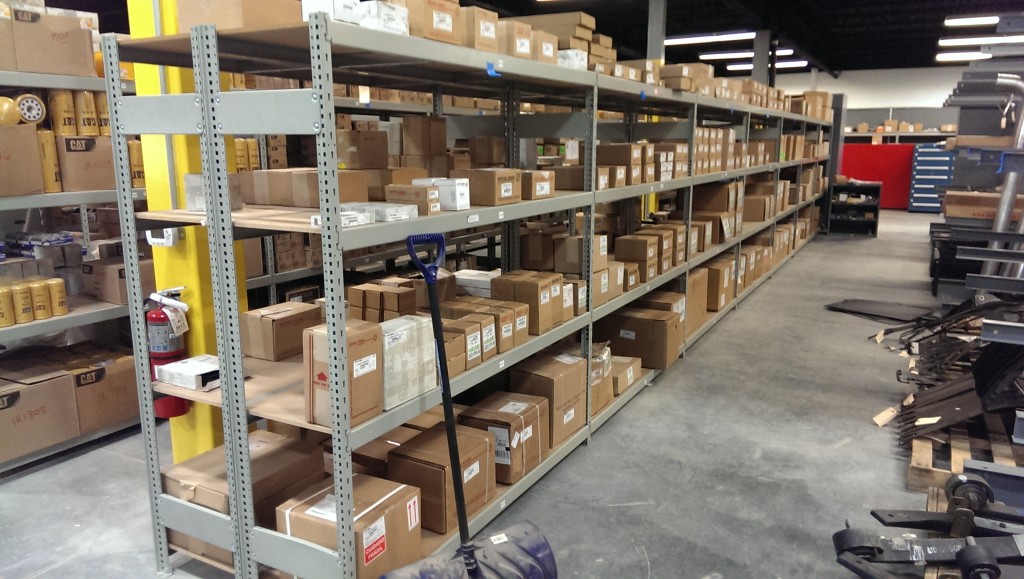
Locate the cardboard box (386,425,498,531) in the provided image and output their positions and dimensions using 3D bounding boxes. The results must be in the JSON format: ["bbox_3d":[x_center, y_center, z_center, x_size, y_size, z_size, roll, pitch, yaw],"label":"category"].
[{"bbox_3d":[-0.273,0.750,3.091,0.262,0.270,0.384,6,12,27],"label":"cardboard box"}]

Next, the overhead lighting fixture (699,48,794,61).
[{"bbox_3d":[6.414,-6.406,20.777,2.440,0.100,0.160,6,12,28],"label":"overhead lighting fixture"}]

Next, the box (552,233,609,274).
[{"bbox_3d":[0.367,-0.190,4.039,0.236,0.177,0.166,5,12,27],"label":"box"}]

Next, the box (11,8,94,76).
[{"bbox_3d":[-2.394,-1.218,3.823,0.330,0.285,0.385,6,12,27],"label":"box"}]

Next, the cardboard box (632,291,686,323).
[{"bbox_3d":[0.988,0.232,5.469,0.420,0.368,0.346,6,12,27],"label":"cardboard box"}]

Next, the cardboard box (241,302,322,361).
[{"bbox_3d":[-0.942,0.171,3.137,0.187,0.173,0.254,6,13,31],"label":"cardboard box"}]

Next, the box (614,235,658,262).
[{"bbox_3d":[0.781,-0.261,4.765,0.207,0.128,0.204,6,12,28],"label":"box"}]

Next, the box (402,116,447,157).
[{"bbox_3d":[-0.412,-0.724,3.605,0.140,0.178,0.155,6,12,27],"label":"box"}]

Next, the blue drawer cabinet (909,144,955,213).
[{"bbox_3d":[9.519,-2.525,17.272,0.775,1.506,0.700,6,12,27],"label":"blue drawer cabinet"}]

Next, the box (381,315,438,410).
[{"bbox_3d":[-0.386,0.239,2.556,0.113,0.248,0.273,6,12,29],"label":"box"}]

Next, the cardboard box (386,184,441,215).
[{"bbox_3d":[-0.344,-0.310,2.640,0.177,0.095,0.071,6,12,27],"label":"cardboard box"}]

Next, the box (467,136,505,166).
[{"bbox_3d":[-0.116,-0.668,3.670,0.130,0.125,0.107,6,12,28],"label":"box"}]

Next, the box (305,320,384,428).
[{"bbox_3d":[-0.515,0.259,2.355,0.147,0.286,0.190,6,13,29],"label":"box"}]

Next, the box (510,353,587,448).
[{"bbox_3d":[0.190,0.552,3.871,0.251,0.360,0.352,7,13,32],"label":"box"}]

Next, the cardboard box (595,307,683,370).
[{"bbox_3d":[0.845,0.315,5.167,0.510,0.320,0.310,6,12,28],"label":"cardboard box"}]

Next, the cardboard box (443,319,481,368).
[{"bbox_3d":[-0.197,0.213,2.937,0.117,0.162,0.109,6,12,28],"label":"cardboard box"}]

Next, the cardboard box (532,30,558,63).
[{"bbox_3d":[0.086,-1.026,3.278,0.165,0.133,0.182,5,12,27],"label":"cardboard box"}]

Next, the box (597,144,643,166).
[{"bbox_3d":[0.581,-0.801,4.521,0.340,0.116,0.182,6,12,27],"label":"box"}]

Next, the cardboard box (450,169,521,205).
[{"bbox_3d":[-0.103,-0.422,3.126,0.204,0.130,0.238,5,12,26],"label":"cardboard box"}]

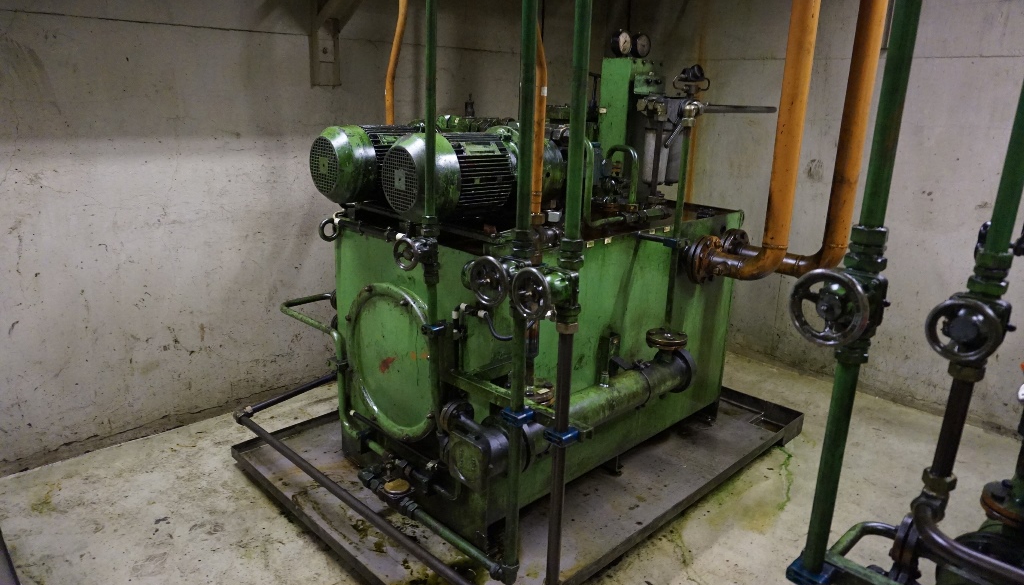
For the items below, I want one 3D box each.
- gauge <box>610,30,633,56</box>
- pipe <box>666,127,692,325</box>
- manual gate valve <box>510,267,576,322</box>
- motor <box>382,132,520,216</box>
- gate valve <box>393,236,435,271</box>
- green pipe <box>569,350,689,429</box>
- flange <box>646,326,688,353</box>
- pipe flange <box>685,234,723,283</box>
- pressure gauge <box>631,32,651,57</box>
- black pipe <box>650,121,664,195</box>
[{"bbox_3d":[0.491,-1.119,3.067,0.109,0.116,0.052,-14,22,-43],"label":"gauge"},{"bbox_3d":[0.617,-0.230,2.534,0.027,0.744,0.027,16,21,42],"label":"pipe"},{"bbox_3d":[0.101,-0.009,1.682,0.190,0.125,0.123,-14,22,-43],"label":"manual gate valve"},{"bbox_3d":[-0.201,-0.389,2.279,0.280,0.285,0.420,16,21,42],"label":"motor"},{"bbox_3d":[-0.276,-0.122,2.066,0.100,0.103,0.140,16,21,42],"label":"gate valve"},{"bbox_3d":[0.434,0.370,2.543,0.779,0.138,0.138,-14,22,-43],"label":"green pipe"},{"bbox_3d":[0.606,0.181,2.662,0.157,0.043,0.157,1,16,0],"label":"flange"},{"bbox_3d":[0.799,-0.142,2.848,0.055,0.200,0.200,16,21,42],"label":"pipe flange"},{"bbox_3d":[0.596,-1.145,3.168,0.109,0.112,0.052,-14,22,-43],"label":"pressure gauge"},{"bbox_3d":[0.583,-0.534,2.741,0.028,0.281,0.028,16,21,42],"label":"black pipe"}]

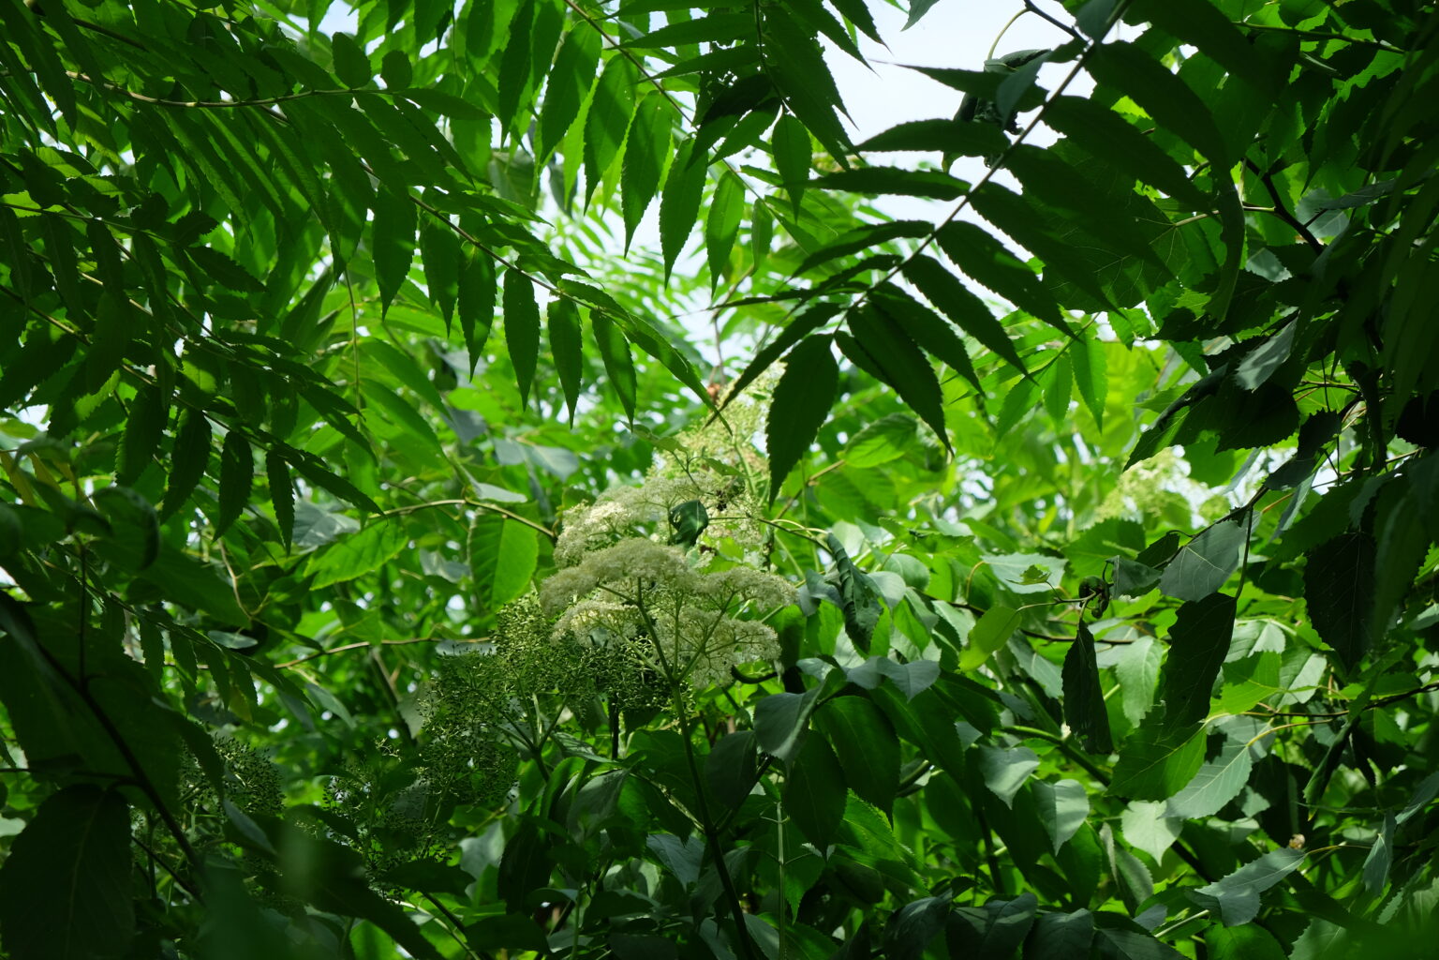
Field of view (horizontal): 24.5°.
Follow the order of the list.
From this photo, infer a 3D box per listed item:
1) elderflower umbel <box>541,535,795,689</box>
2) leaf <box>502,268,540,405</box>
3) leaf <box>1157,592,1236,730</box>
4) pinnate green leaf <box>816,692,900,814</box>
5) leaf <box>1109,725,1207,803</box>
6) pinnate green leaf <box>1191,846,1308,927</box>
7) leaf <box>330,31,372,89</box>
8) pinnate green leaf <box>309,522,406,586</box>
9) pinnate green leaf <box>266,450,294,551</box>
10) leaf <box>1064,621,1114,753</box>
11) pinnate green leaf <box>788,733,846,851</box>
[{"bbox_3d":[-0.036,0.092,2.300,0.175,0.095,0.165,0,-12,0],"label":"elderflower umbel"},{"bbox_3d":[-0.134,-0.096,2.250,0.027,0.096,0.015,-2,-6,-11],"label":"leaf"},{"bbox_3d":[0.309,0.117,2.150,0.045,0.098,0.020,30,0,-3],"label":"leaf"},{"bbox_3d":[0.094,0.188,2.250,0.050,0.098,0.020,-25,-6,2],"label":"pinnate green leaf"},{"bbox_3d":[0.290,0.185,2.200,0.082,0.056,0.018,-35,14,-6],"label":"leaf"},{"bbox_3d":[0.351,0.270,2.200,0.084,0.050,0.020,-22,-47,-14],"label":"pinnate green leaf"},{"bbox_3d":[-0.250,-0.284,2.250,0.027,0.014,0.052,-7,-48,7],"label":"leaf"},{"bbox_3d":[-0.272,0.056,2.500,0.092,0.045,0.018,-33,21,-6],"label":"pinnate green leaf"},{"bbox_3d":[-0.291,0.013,2.200,0.020,0.072,0.015,-8,0,-16],"label":"pinnate green leaf"},{"bbox_3d":[0.244,0.137,2.200,0.036,0.092,0.020,-9,0,22],"label":"leaf"},{"bbox_3d":[0.065,0.208,2.220,0.042,0.086,0.020,-10,-6,1],"label":"pinnate green leaf"}]

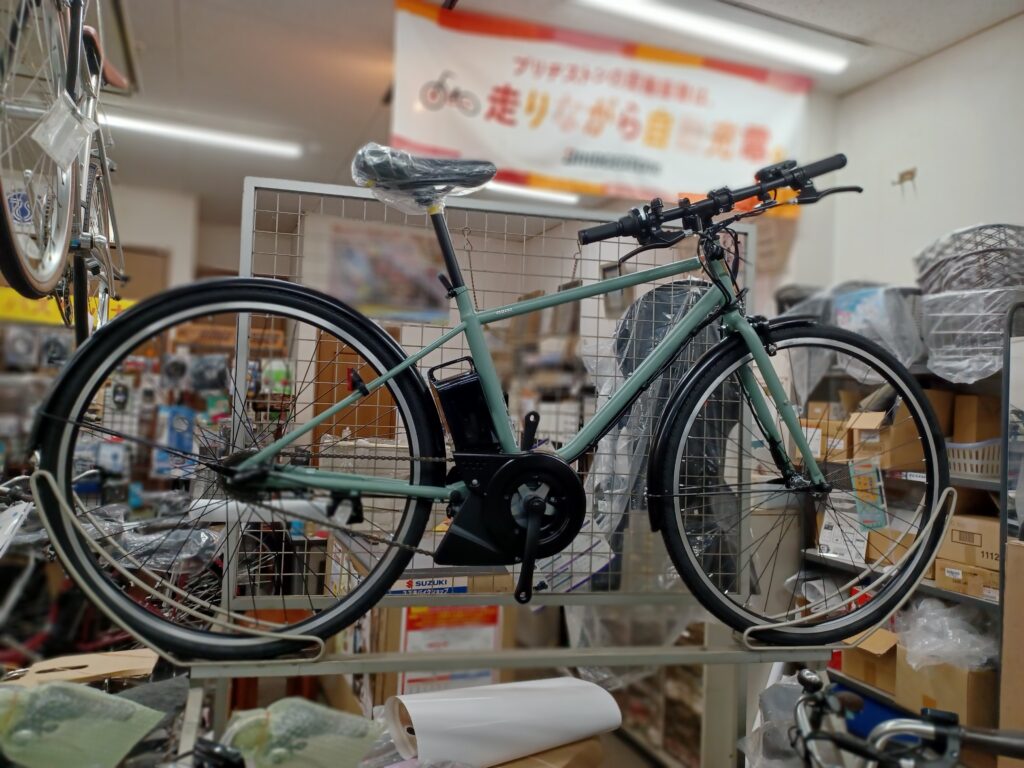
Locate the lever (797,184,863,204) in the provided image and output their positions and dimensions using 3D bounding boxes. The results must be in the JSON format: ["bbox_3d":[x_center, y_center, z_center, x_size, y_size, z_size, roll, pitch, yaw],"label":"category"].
[{"bbox_3d":[0.627,-0.374,1.460,0.125,0.036,0.045,2,-1,2],"label":"lever"}]

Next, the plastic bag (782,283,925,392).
[{"bbox_3d":[1.238,-0.165,2.680,0.300,0.360,0.360,3,-2,-24],"label":"plastic bag"}]

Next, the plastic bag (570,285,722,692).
[{"bbox_3d":[0.412,0.299,2.200,0.440,1.100,0.370,3,-1,-13],"label":"plastic bag"}]

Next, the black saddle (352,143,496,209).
[{"bbox_3d":[-0.169,-0.405,1.444,0.272,0.100,0.165,3,-1,-11],"label":"black saddle"}]

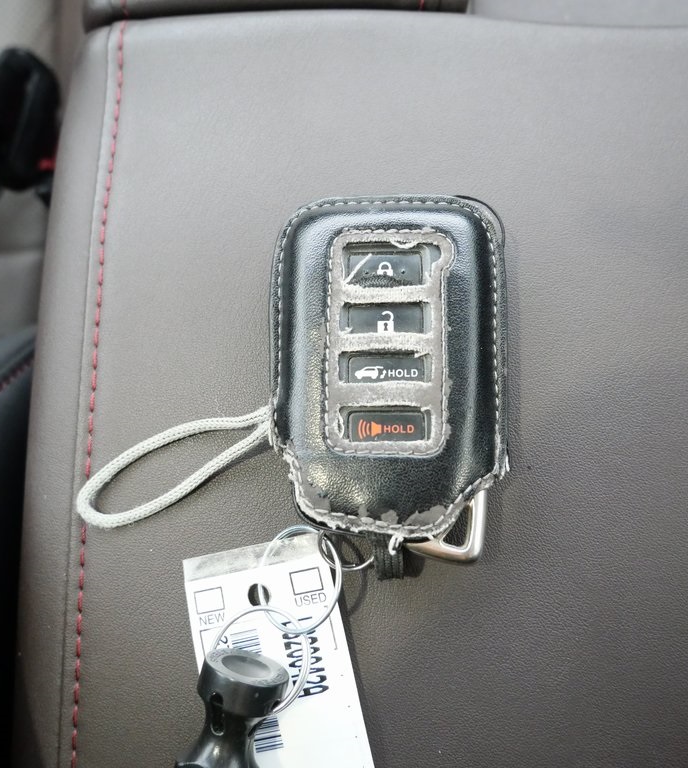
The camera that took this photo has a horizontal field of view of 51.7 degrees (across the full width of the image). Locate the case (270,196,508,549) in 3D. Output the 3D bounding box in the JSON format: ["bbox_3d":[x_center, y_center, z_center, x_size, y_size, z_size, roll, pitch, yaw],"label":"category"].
[{"bbox_3d":[0.011,-0.001,0.170,0.056,0.020,0.090,0,81,0],"label":"case"}]

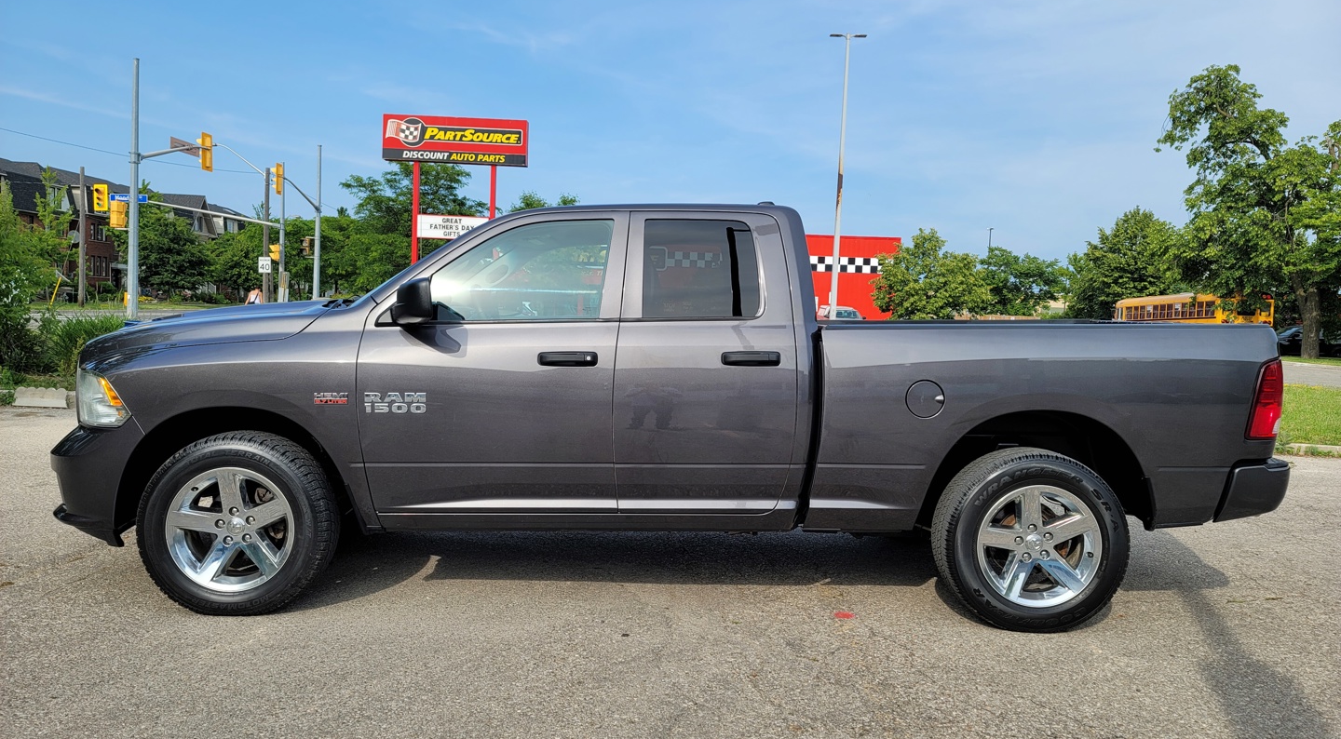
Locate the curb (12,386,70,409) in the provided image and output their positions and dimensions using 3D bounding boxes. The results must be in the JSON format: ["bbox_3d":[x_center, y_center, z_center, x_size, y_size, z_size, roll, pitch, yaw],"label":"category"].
[{"bbox_3d":[-7.802,0.344,12.000,0.680,0.220,0.200,2,3,6],"label":"curb"}]

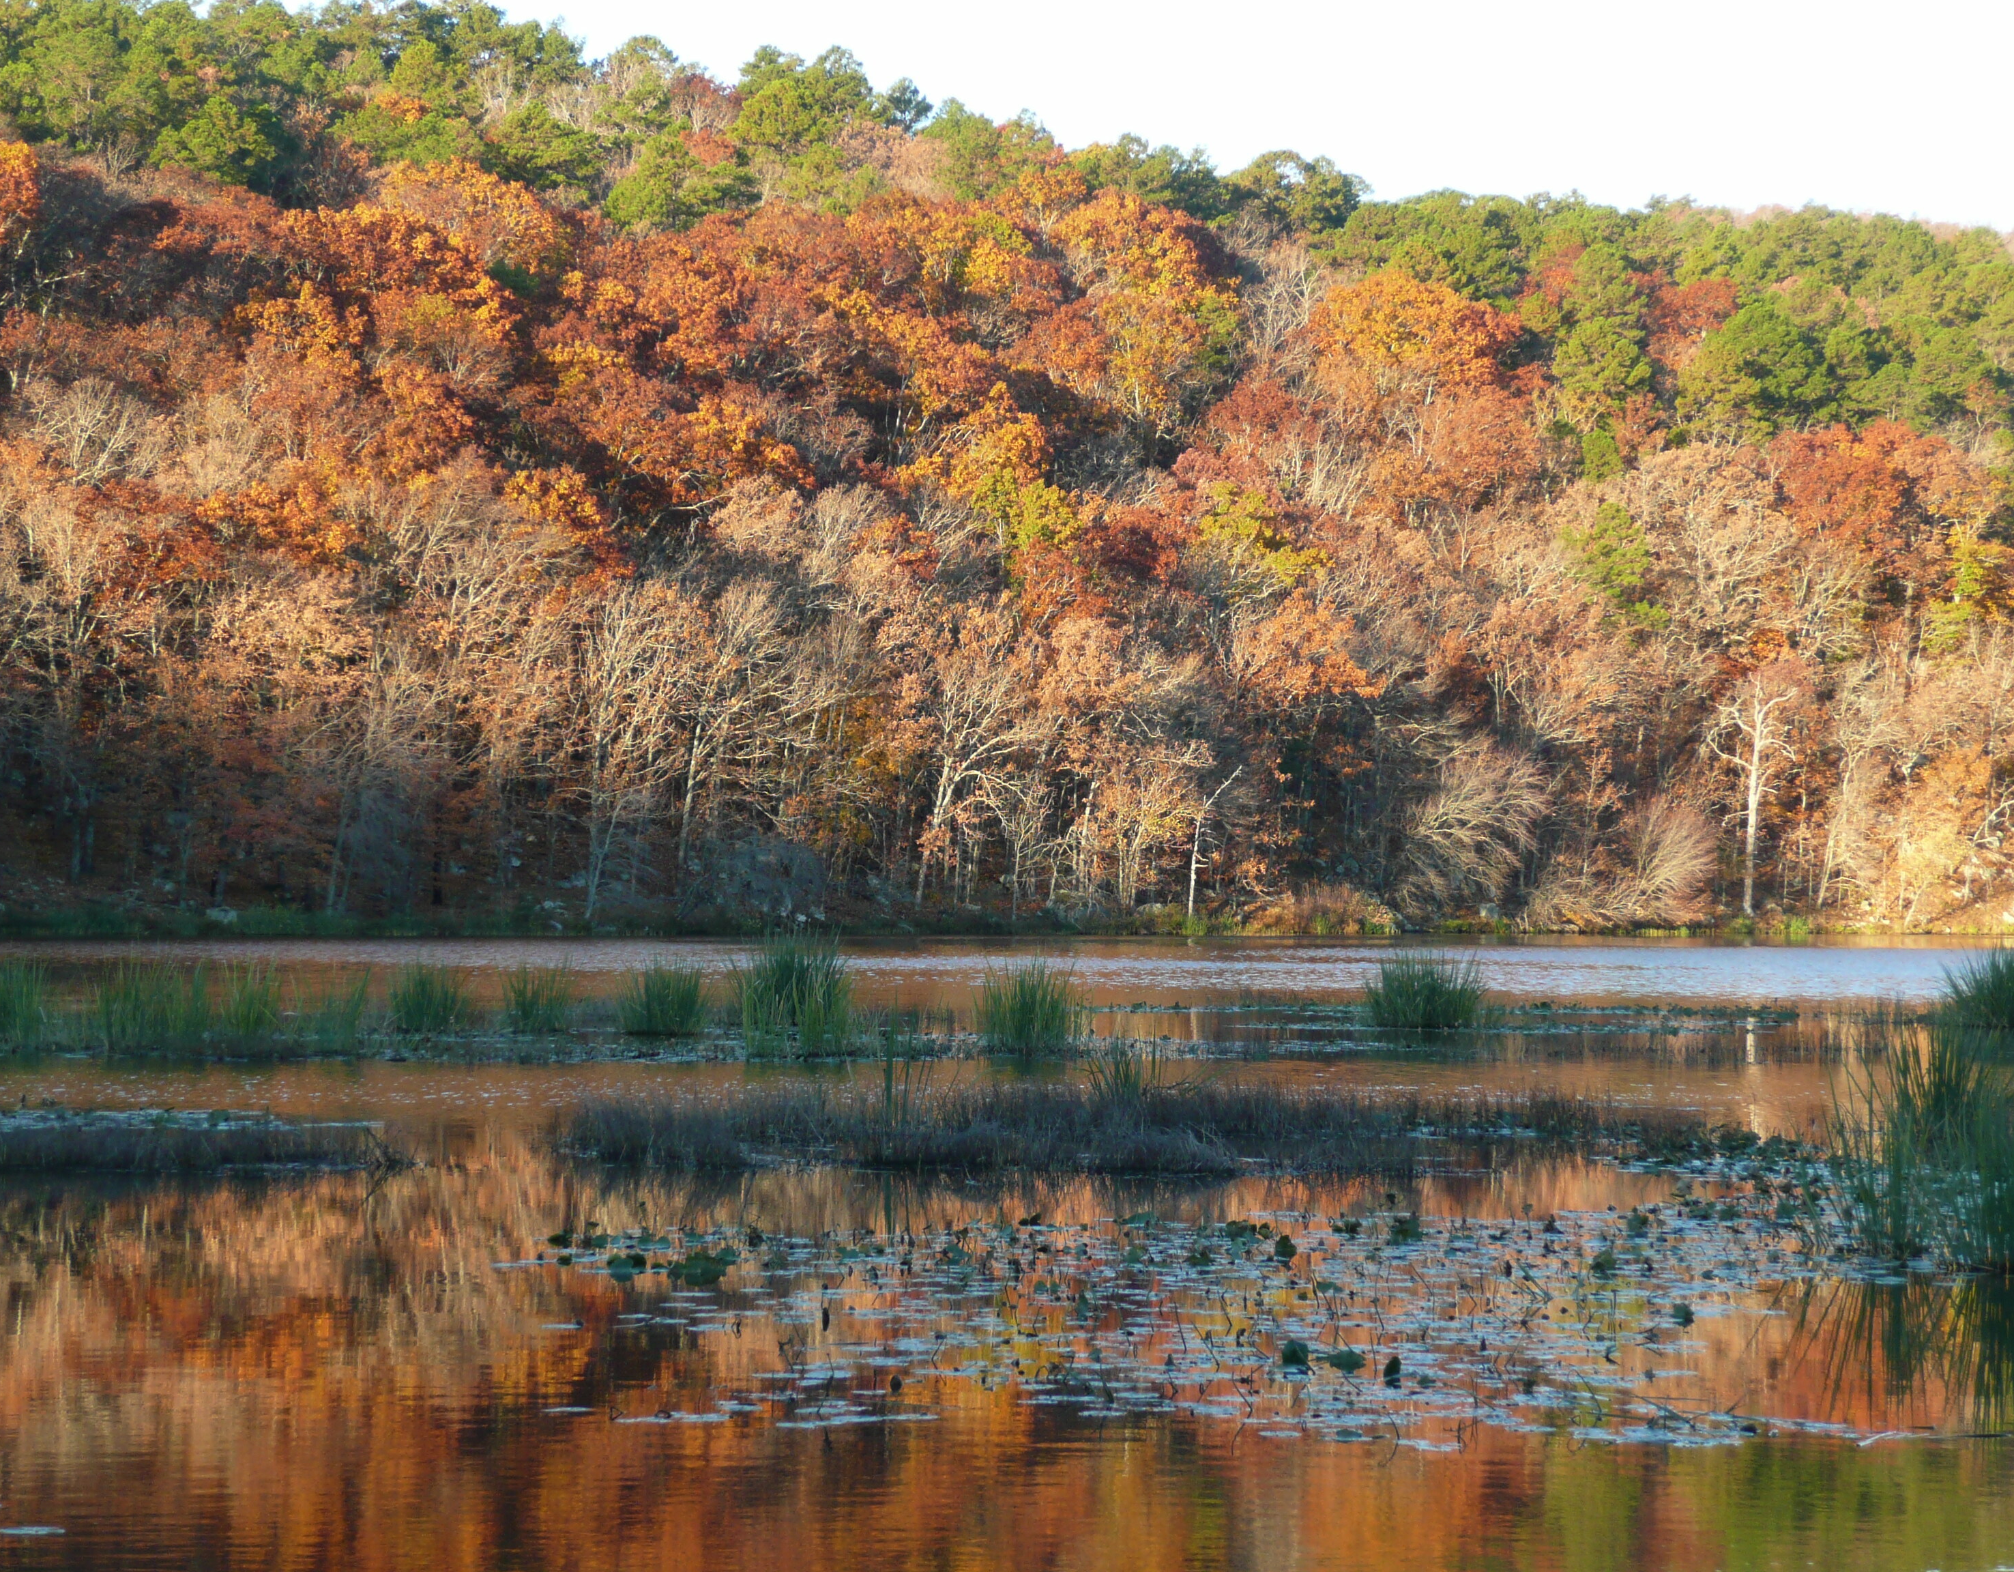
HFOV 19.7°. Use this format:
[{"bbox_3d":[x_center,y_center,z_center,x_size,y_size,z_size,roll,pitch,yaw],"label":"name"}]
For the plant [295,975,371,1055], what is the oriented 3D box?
[{"bbox_3d":[-9.342,3.152,80.495,1.066,1.066,0.901,0,-1,0],"label":"plant"}]

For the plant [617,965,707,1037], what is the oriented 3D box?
[{"bbox_3d":[-5.298,3.297,89.340,1.409,1.082,1.190,0,-1,0],"label":"plant"}]

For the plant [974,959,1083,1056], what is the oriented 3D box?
[{"bbox_3d":[0.293,3.027,79.903,1.508,1.306,1.272,0,-1,0],"label":"plant"}]

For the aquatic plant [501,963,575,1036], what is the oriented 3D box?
[{"bbox_3d":[-7.362,3.328,91.217,1.182,1.079,0.999,0,-1,0],"label":"aquatic plant"}]

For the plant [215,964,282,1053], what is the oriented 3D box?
[{"bbox_3d":[-10.595,3.089,81.234,0.938,1.213,0.794,0,-1,0],"label":"plant"}]

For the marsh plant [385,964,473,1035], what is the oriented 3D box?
[{"bbox_3d":[-9.067,3.331,91.304,1.389,1.080,1.173,0,-1,0],"label":"marsh plant"}]

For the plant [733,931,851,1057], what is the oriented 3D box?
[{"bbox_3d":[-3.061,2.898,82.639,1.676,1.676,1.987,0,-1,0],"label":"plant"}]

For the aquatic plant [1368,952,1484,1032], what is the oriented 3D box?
[{"bbox_3d":[6.737,3.296,93.601,1.951,1.239,1.644,0,-1,0],"label":"aquatic plant"}]

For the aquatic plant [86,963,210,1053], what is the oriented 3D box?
[{"bbox_3d":[-11.935,3.083,80.773,1.729,1.229,1.457,0,-1,0],"label":"aquatic plant"}]

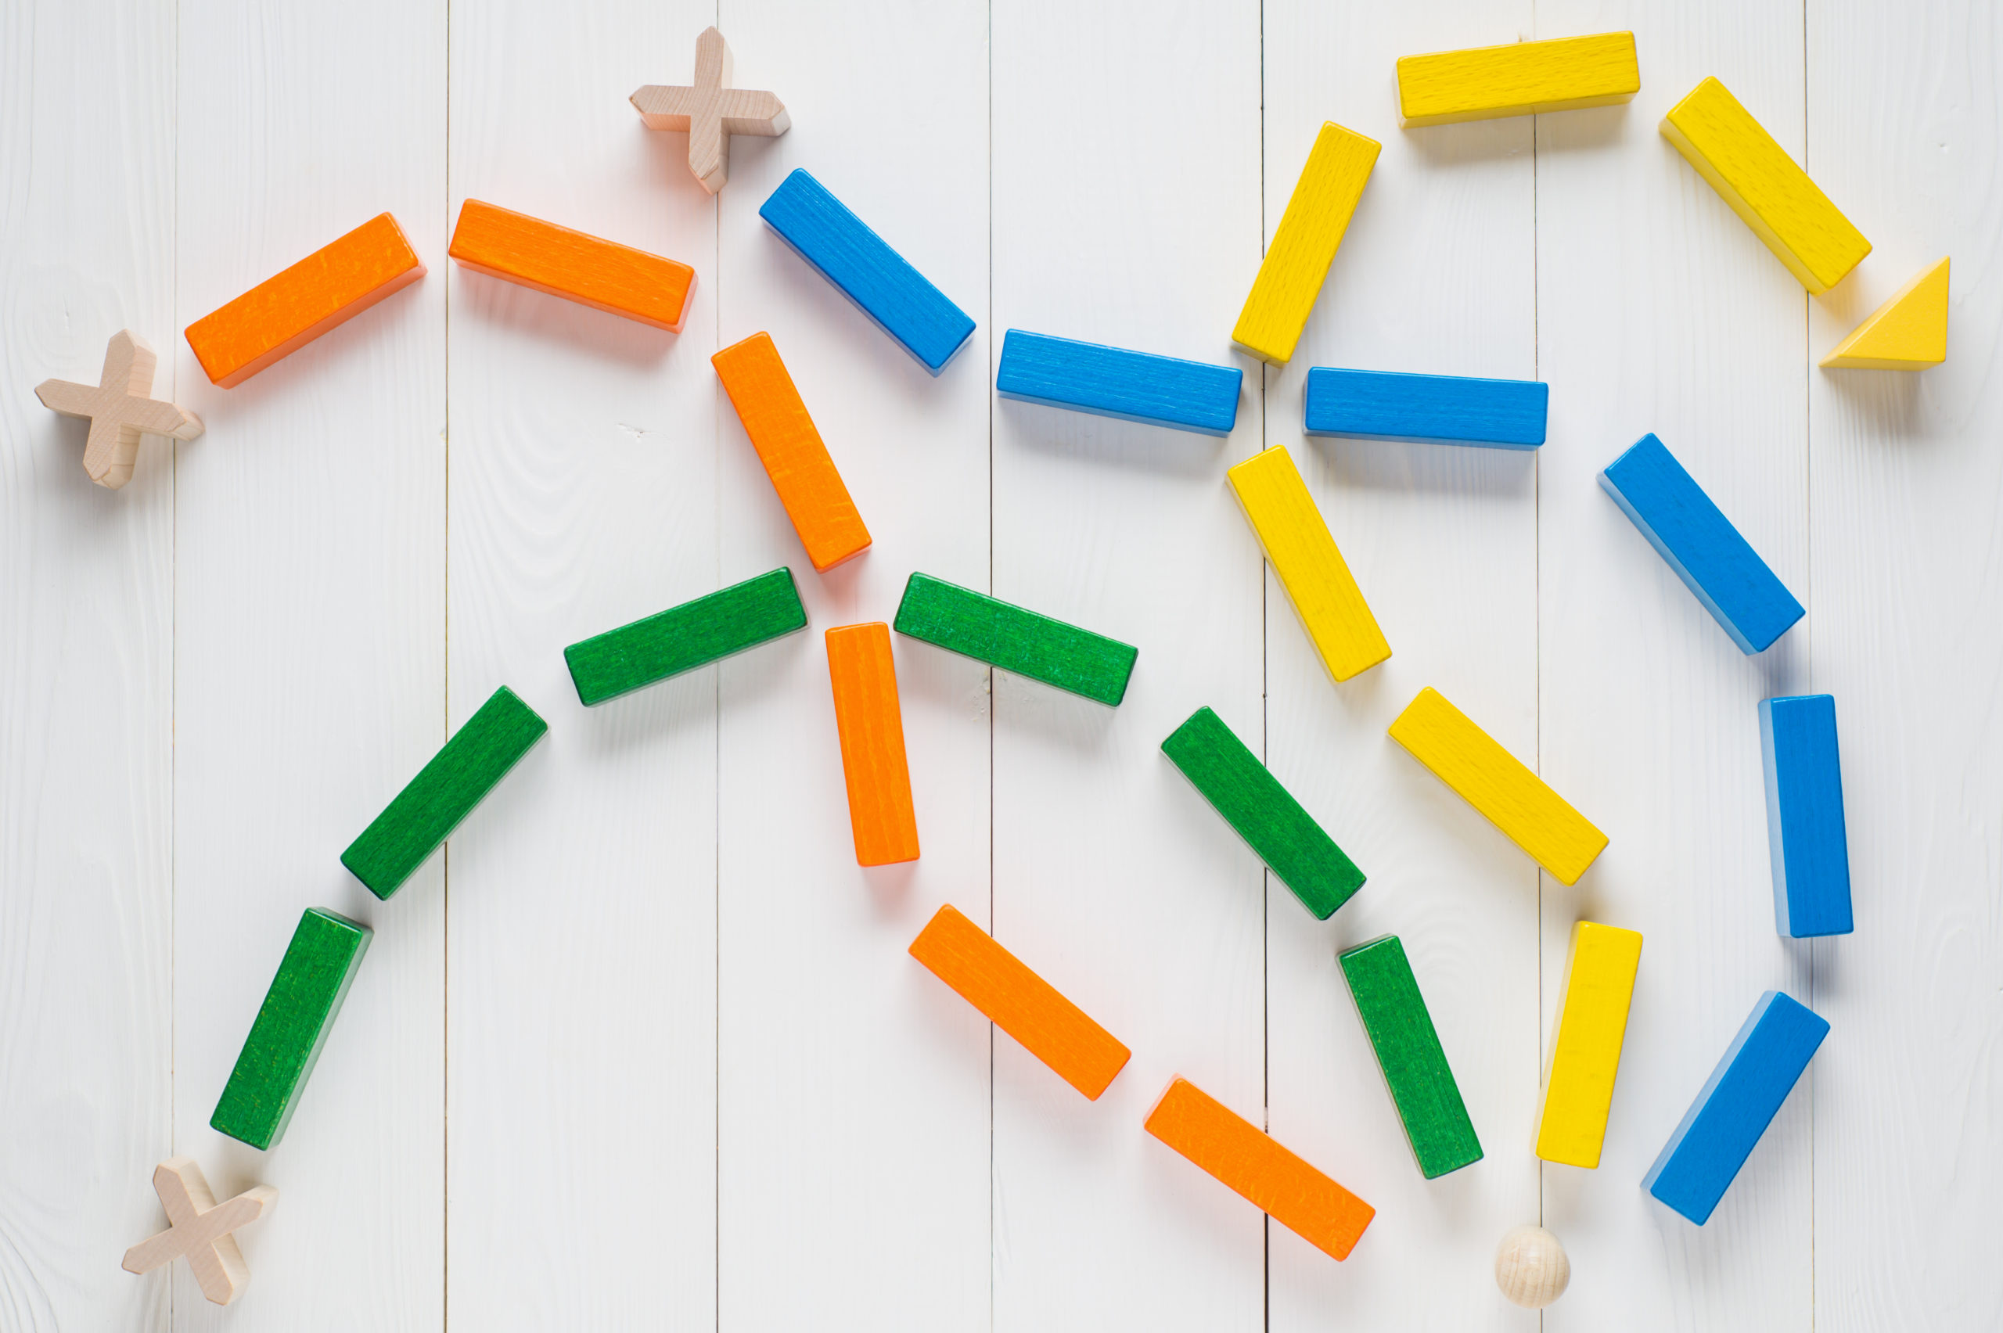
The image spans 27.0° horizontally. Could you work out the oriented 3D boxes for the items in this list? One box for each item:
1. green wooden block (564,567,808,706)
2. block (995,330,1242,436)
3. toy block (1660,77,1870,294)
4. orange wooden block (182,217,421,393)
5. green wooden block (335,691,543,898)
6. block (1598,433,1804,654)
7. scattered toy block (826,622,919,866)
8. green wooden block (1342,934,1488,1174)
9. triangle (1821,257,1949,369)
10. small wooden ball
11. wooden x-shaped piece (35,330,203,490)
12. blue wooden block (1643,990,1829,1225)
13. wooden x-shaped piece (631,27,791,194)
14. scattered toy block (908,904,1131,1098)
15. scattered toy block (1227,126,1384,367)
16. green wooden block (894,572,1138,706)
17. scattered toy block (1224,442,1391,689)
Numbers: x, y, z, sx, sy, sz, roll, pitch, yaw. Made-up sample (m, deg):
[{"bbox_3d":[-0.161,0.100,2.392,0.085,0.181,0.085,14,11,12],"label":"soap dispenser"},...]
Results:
[{"bbox_3d":[-0.099,-0.009,1.310,0.075,0.021,0.020,-20,88,-1],"label":"green wooden block"},{"bbox_3d":[0.037,-0.089,1.309,0.075,0.021,0.020,10,88,1],"label":"block"},{"bbox_3d":[0.241,-0.151,1.317,0.020,0.021,0.075,-43,89,-2],"label":"toy block"},{"bbox_3d":[-0.216,-0.114,1.299,0.075,0.020,0.020,-30,89,-1],"label":"orange wooden block"},{"bbox_3d":[-0.173,0.040,1.308,0.020,0.021,0.075,43,89,2],"label":"green wooden block"},{"bbox_3d":[0.220,-0.038,1.313,0.020,0.021,0.075,-40,89,-1],"label":"block"},{"bbox_3d":[-0.040,0.025,1.307,0.020,0.021,0.075,-8,88,0],"label":"scattered toy block"},{"bbox_3d":[0.127,0.121,1.302,0.020,0.021,0.075,-21,88,0],"label":"green wooden block"},{"bbox_3d":[0.277,-0.111,1.311,0.033,0.030,0.033,3,88,0],"label":"triangle"},{"bbox_3d":[0.166,0.187,1.302,0.024,0.026,0.025,0,88,0],"label":"small wooden ball"},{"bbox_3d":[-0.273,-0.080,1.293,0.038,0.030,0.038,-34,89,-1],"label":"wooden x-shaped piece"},{"bbox_3d":[0.229,0.137,1.301,0.020,0.021,0.075,33,89,1],"label":"blue wooden block"},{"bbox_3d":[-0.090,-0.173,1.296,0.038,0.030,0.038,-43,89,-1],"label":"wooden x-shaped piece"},{"bbox_3d":[0.006,0.104,1.293,0.075,0.020,0.020,39,89,1],"label":"scattered toy block"},{"bbox_3d":[0.096,-0.133,1.315,0.020,0.021,0.075,23,88,1],"label":"scattered toy block"},{"bbox_3d":[0.004,-0.008,1.296,0.075,0.020,0.020,19,89,0],"label":"green wooden block"},{"bbox_3d":[0.096,-0.032,1.307,0.020,0.021,0.075,-27,88,0],"label":"scattered toy block"}]

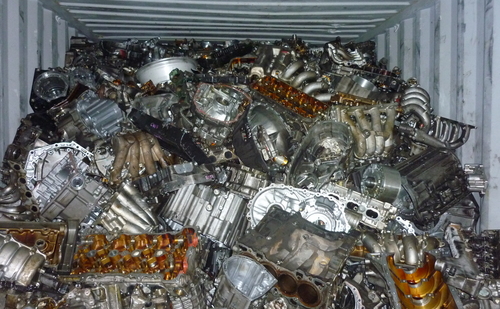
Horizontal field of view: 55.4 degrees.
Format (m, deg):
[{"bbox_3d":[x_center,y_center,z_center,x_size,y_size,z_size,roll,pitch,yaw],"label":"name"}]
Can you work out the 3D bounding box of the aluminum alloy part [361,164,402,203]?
[{"bbox_3d":[0.610,0.132,2.220,0.110,0.165,0.165,16,-5,-17],"label":"aluminum alloy part"}]

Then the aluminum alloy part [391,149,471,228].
[{"bbox_3d":[0.810,0.148,2.140,0.310,0.250,0.240,-34,11,-36],"label":"aluminum alloy part"}]

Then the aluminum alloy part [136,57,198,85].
[{"bbox_3d":[-0.558,-0.581,3.300,0.400,0.150,0.380,-12,30,1],"label":"aluminum alloy part"}]

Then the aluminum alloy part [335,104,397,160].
[{"bbox_3d":[0.635,-0.132,2.620,0.340,0.310,0.140,2,-25,-2],"label":"aluminum alloy part"}]

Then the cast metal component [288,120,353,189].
[{"bbox_3d":[0.370,0.005,2.500,0.310,0.330,0.260,5,-6,7],"label":"cast metal component"}]

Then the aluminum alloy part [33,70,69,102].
[{"bbox_3d":[-1.105,-0.381,2.650,0.180,0.170,0.120,0,-9,-10],"label":"aluminum alloy part"}]

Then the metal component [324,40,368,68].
[{"bbox_3d":[0.740,-0.777,3.680,0.310,0.180,0.180,0,-6,0],"label":"metal component"}]

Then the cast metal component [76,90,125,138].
[{"bbox_3d":[-0.826,-0.222,2.650,0.210,0.250,0.230,-34,20,-25],"label":"cast metal component"}]

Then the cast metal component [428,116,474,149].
[{"bbox_3d":[1.028,-0.117,2.420,0.240,0.150,0.120,11,-6,15],"label":"cast metal component"}]

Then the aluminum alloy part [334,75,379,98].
[{"bbox_3d":[0.677,-0.432,3.030,0.270,0.130,0.180,5,18,-5],"label":"aluminum alloy part"}]

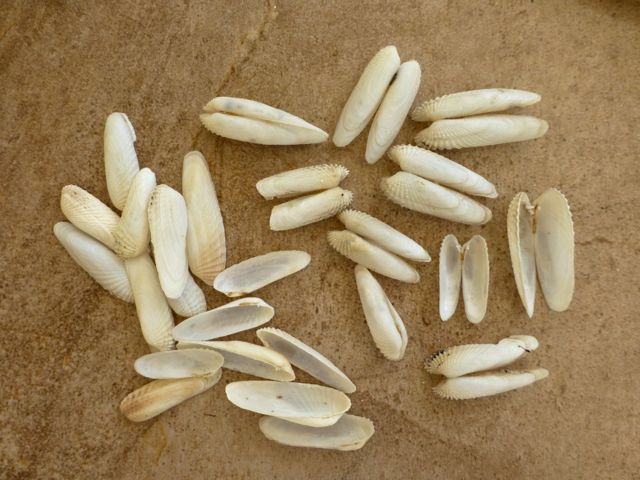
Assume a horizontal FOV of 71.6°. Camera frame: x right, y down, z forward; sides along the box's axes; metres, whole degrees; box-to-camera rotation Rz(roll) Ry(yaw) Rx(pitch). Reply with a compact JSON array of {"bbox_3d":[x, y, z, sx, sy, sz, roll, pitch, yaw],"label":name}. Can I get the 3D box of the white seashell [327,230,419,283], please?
[{"bbox_3d":[0.032,0.010,0.260,0.057,0.012,0.014,26,82,4],"label":"white seashell"}]

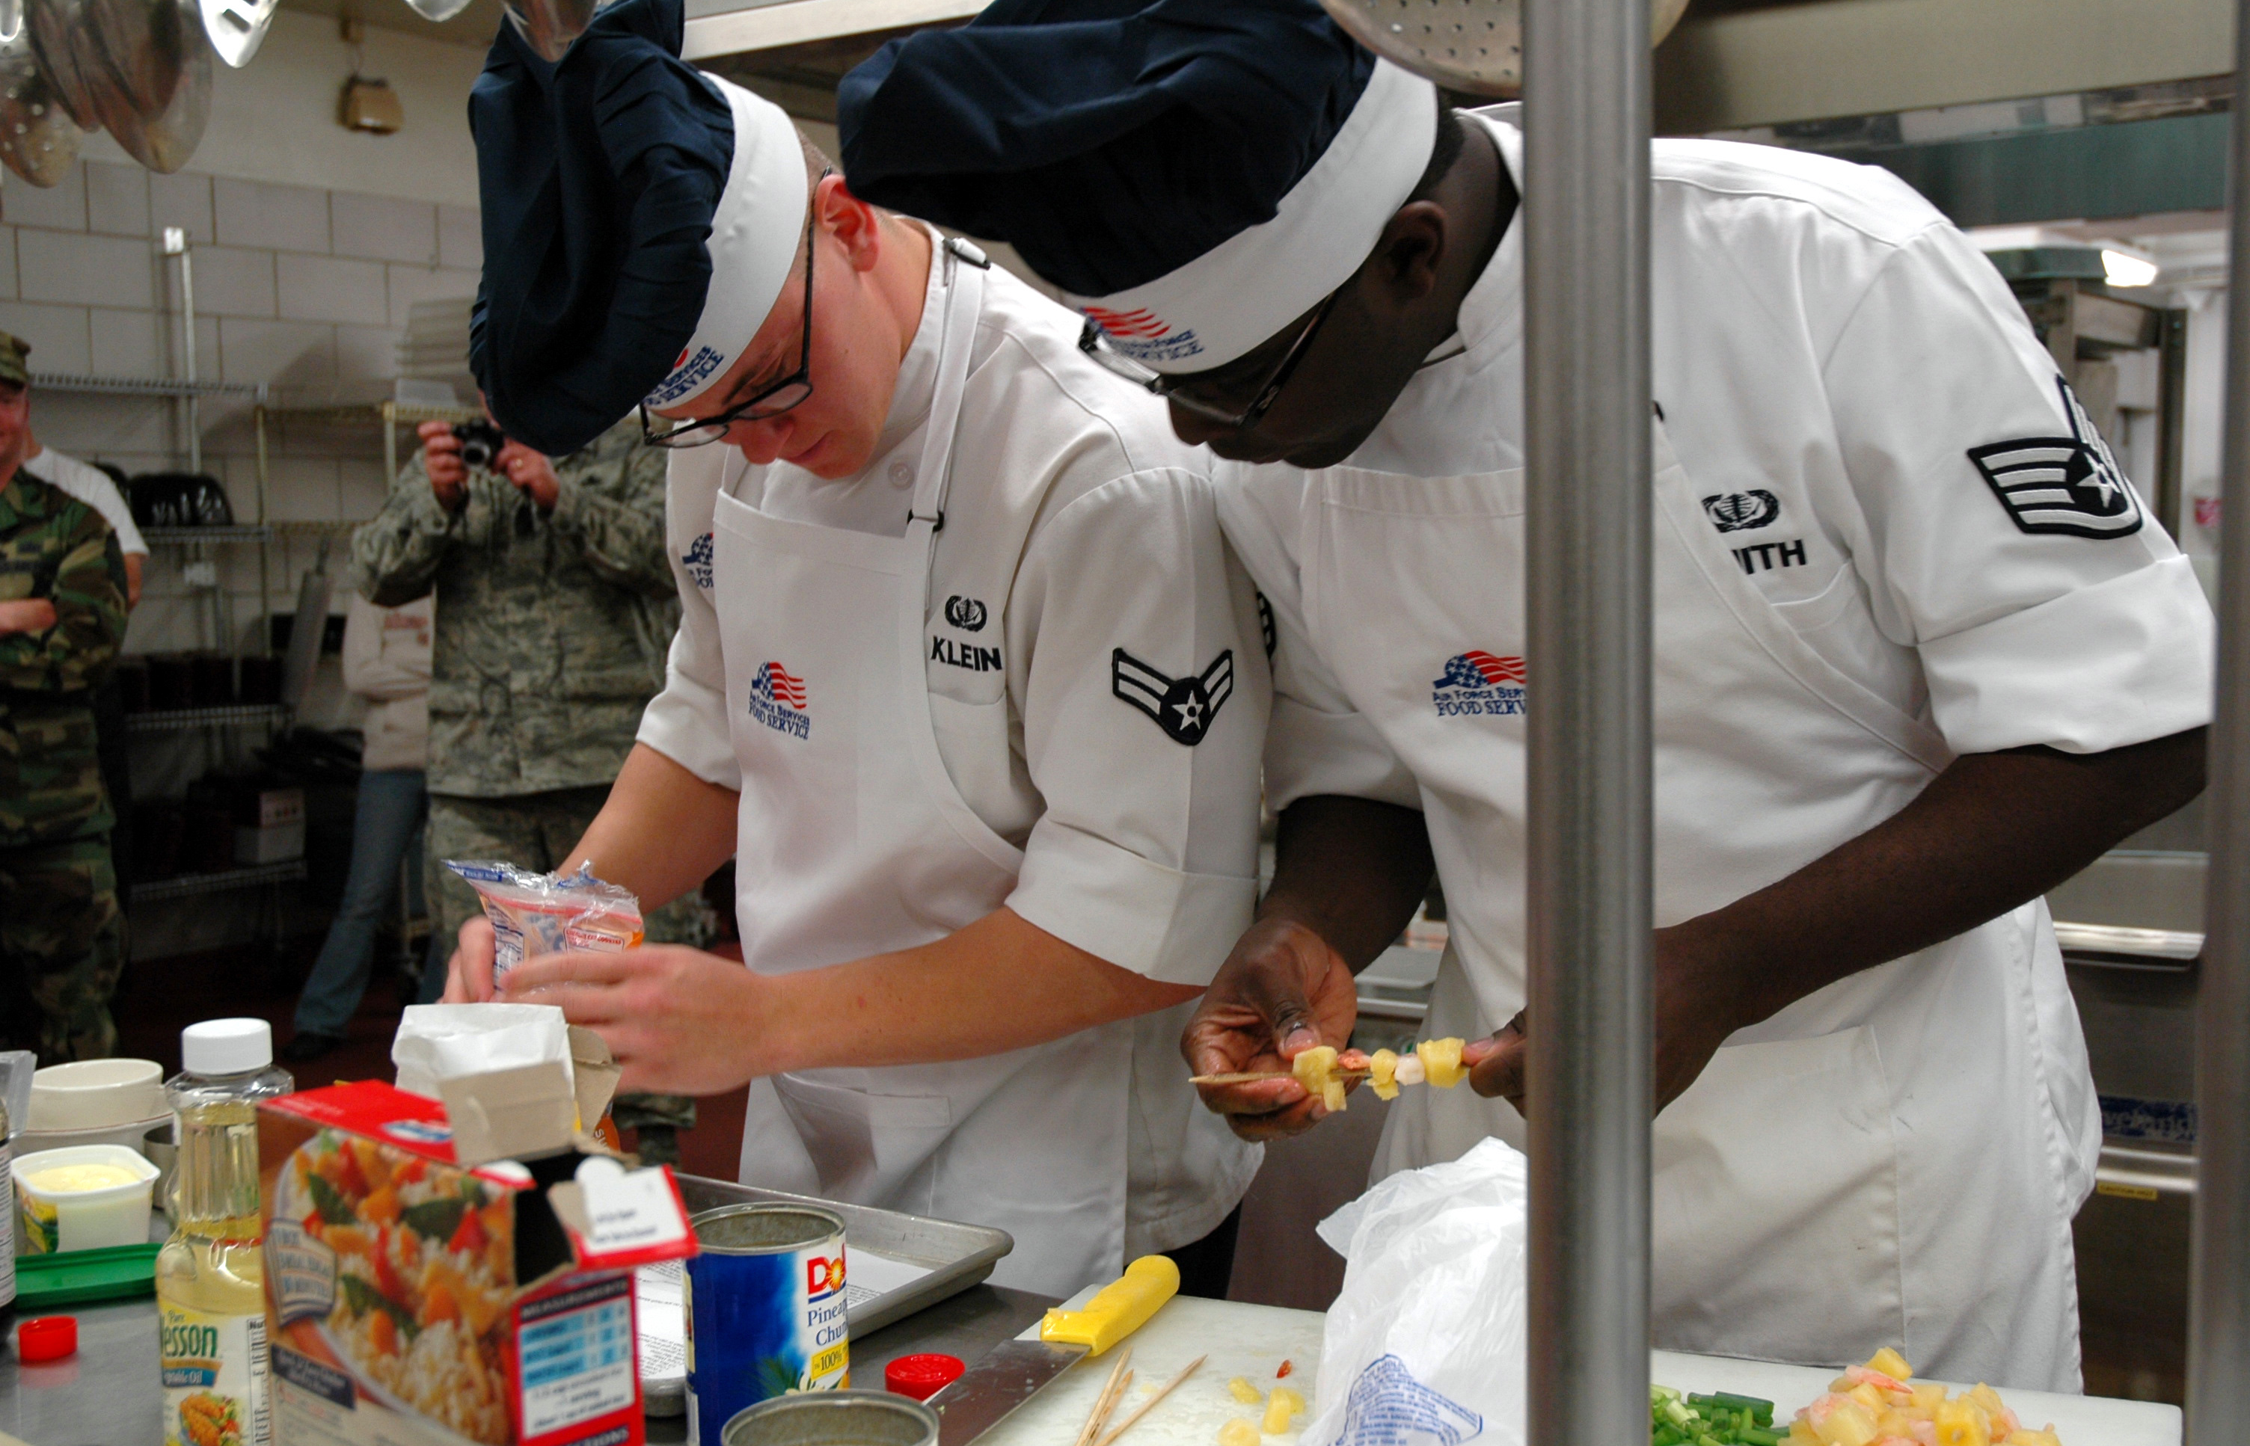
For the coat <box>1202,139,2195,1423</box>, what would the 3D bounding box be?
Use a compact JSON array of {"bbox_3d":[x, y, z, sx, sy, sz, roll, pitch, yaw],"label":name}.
[{"bbox_3d":[0.355,0.025,1.480,0.550,0.720,0.430,4,8,34],"label":"coat"}]

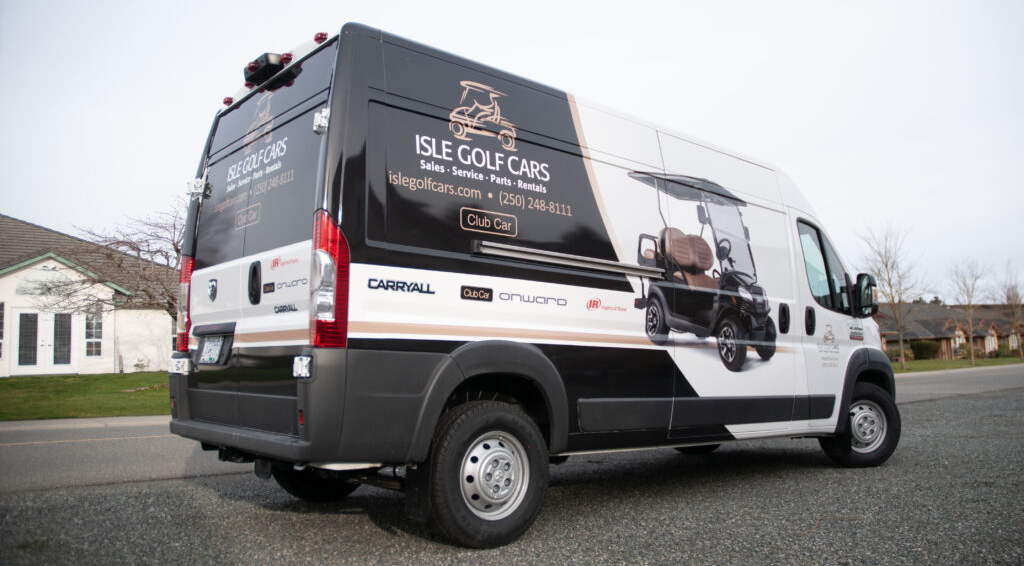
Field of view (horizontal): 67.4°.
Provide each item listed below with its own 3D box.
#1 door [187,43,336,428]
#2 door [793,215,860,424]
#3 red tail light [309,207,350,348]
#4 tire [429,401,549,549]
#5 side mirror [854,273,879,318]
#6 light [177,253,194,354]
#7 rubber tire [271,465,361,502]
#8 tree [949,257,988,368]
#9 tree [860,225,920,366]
[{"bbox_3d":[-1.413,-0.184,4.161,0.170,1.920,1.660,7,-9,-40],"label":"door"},{"bbox_3d":[2.546,0.282,6.220,1.060,1.690,0.220,4,-7,-40],"label":"door"},{"bbox_3d":[-0.823,-0.024,3.413,0.150,0.610,0.180,4,-7,-40],"label":"red tail light"},{"bbox_3d":[-0.130,0.979,3.943,0.740,0.735,0.230,4,-7,-40],"label":"tire"},{"bbox_3d":[2.898,0.106,6.267,0.155,0.370,0.220,4,-7,-40],"label":"side mirror"},{"bbox_3d":[-2.027,0.132,4.836,0.150,0.610,0.180,4,-7,-40],"label":"light"},{"bbox_3d":[-1.283,1.127,5.305,0.740,0.735,0.230,4,-7,-40],"label":"rubber tire"},{"bbox_3d":[28.271,1.765,47.500,2.600,6.789,2.600,-1,-6,0],"label":"tree"},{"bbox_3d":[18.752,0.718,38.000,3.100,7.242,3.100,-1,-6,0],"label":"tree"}]

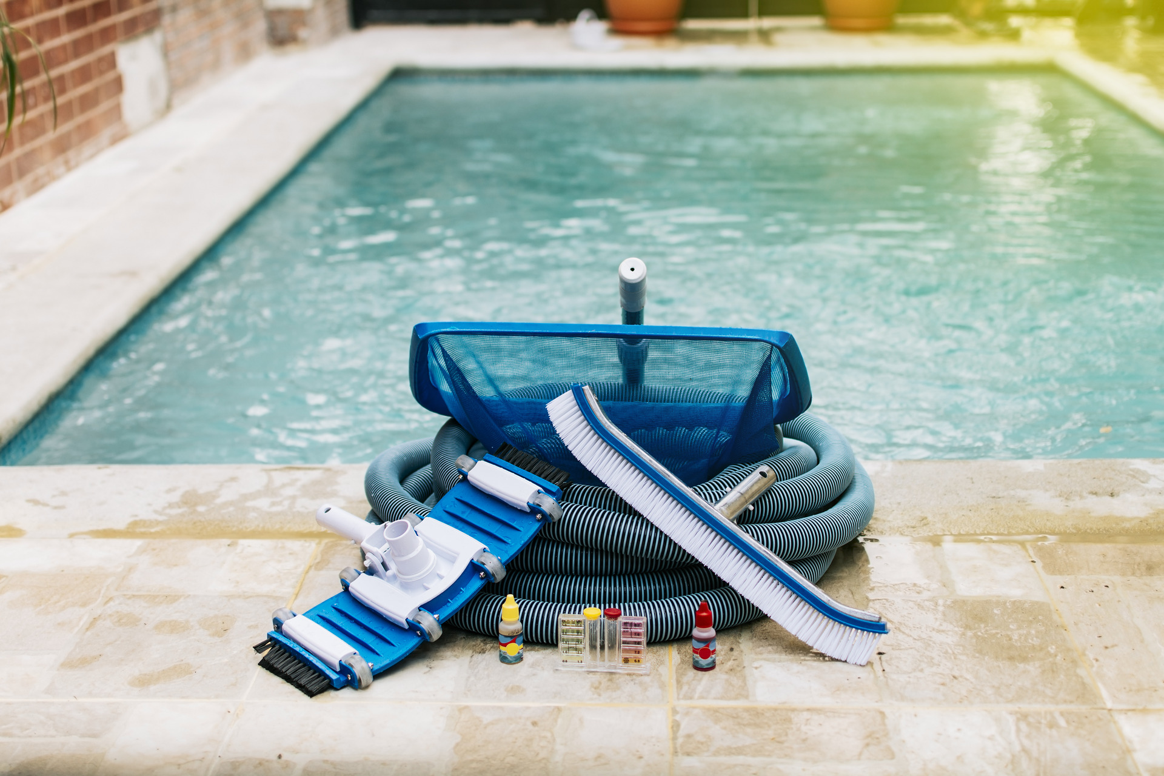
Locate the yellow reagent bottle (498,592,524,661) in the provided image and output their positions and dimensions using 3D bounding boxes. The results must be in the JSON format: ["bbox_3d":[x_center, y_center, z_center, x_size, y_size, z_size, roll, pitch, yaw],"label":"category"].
[{"bbox_3d":[-0.072,0.243,1.701,0.025,0.073,0.025,0,19,0],"label":"yellow reagent bottle"}]

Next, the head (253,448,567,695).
[{"bbox_3d":[-0.204,0.167,1.791,0.271,0.091,0.364,21,51,43],"label":"head"}]

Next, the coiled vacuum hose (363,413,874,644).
[{"bbox_3d":[0.037,0.106,1.944,0.583,0.180,0.545,0,19,0],"label":"coiled vacuum hose"}]

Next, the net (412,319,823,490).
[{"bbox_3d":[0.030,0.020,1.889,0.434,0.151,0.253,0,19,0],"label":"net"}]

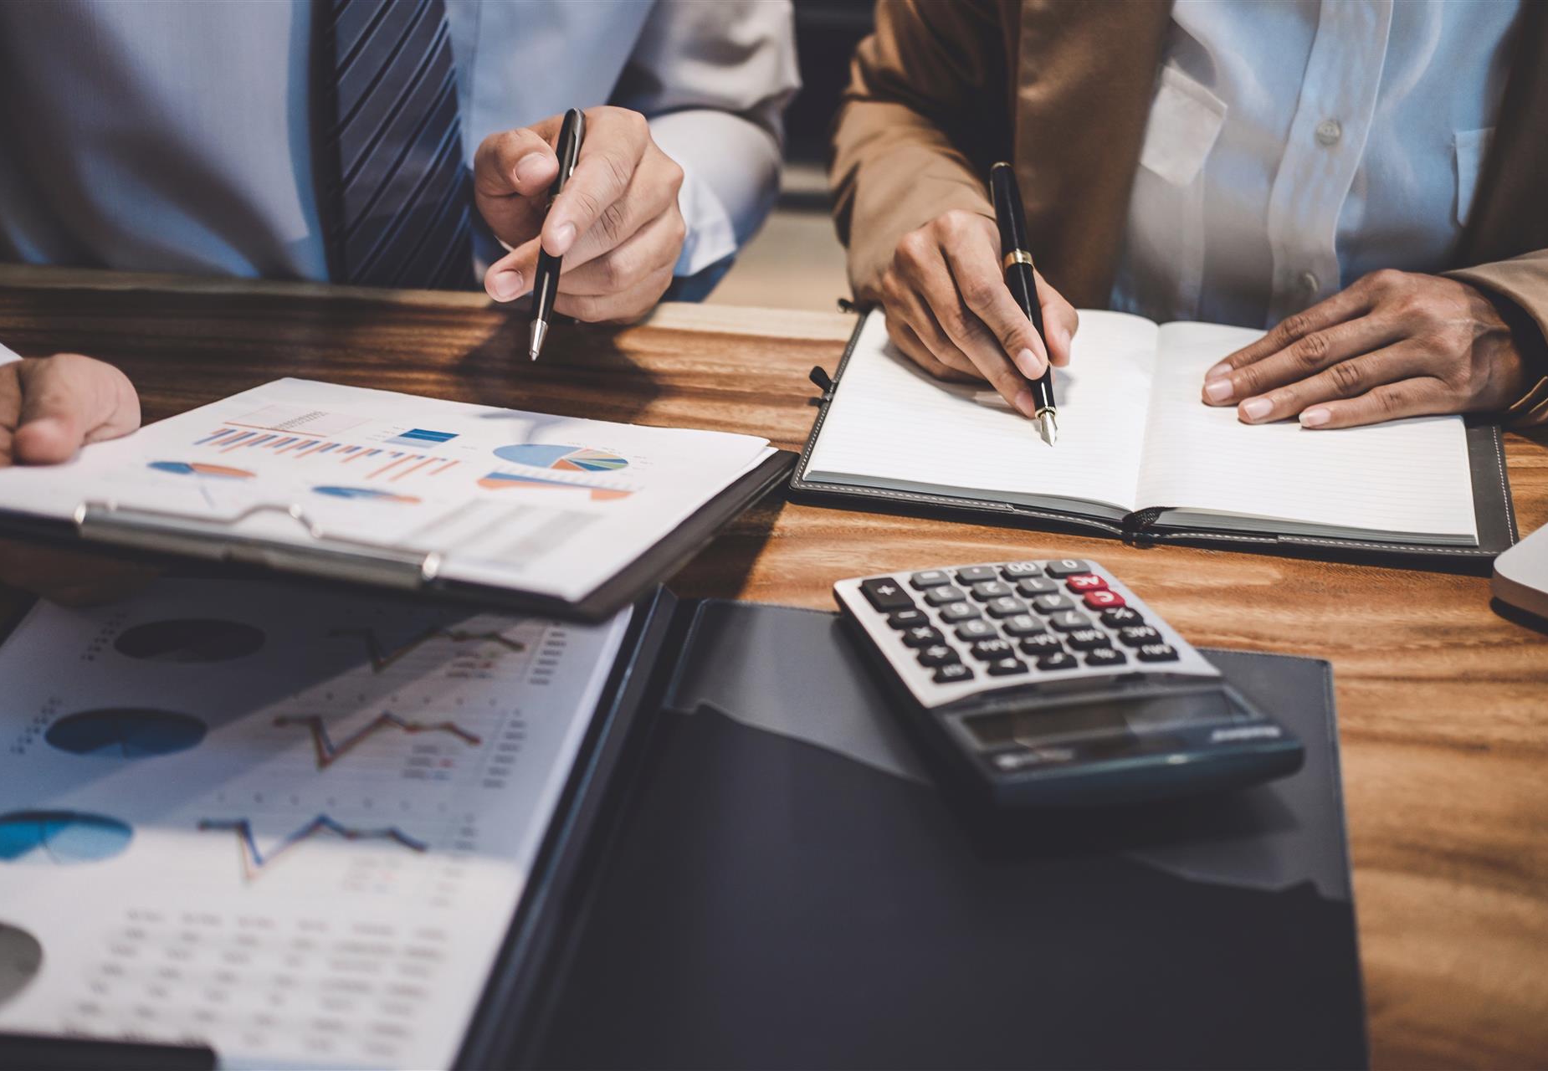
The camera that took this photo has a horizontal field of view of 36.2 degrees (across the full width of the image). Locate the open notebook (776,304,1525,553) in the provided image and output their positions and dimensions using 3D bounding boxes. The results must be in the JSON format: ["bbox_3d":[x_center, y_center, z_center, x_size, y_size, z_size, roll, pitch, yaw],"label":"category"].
[{"bbox_3d":[0.187,-0.054,1.145,0.325,0.020,0.212,6,28,10],"label":"open notebook"}]

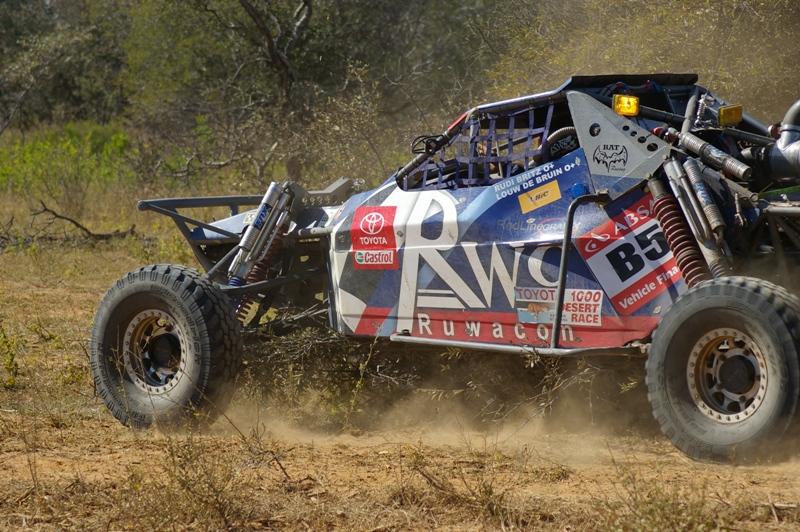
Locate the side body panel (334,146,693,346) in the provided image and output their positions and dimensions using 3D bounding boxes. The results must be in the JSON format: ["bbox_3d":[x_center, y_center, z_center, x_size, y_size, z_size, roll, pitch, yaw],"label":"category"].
[{"bbox_3d":[0.486,-0.091,18.622,1.920,0.890,0.280,1,3,38],"label":"side body panel"}]

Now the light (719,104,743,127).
[{"bbox_3d":[1.565,-0.713,18.931,0.060,0.090,0.145,1,3,38],"label":"light"}]

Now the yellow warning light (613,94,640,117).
[{"bbox_3d":[1.036,-0.734,18.265,0.060,0.090,0.145,1,3,38],"label":"yellow warning light"}]

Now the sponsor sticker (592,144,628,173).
[{"bbox_3d":[0.959,-0.490,18.209,0.195,0.125,0.008,1,-7,38],"label":"sponsor sticker"}]

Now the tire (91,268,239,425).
[{"bbox_3d":[-1.124,0.400,19.270,0.790,0.790,0.260,2,3,39],"label":"tire"}]

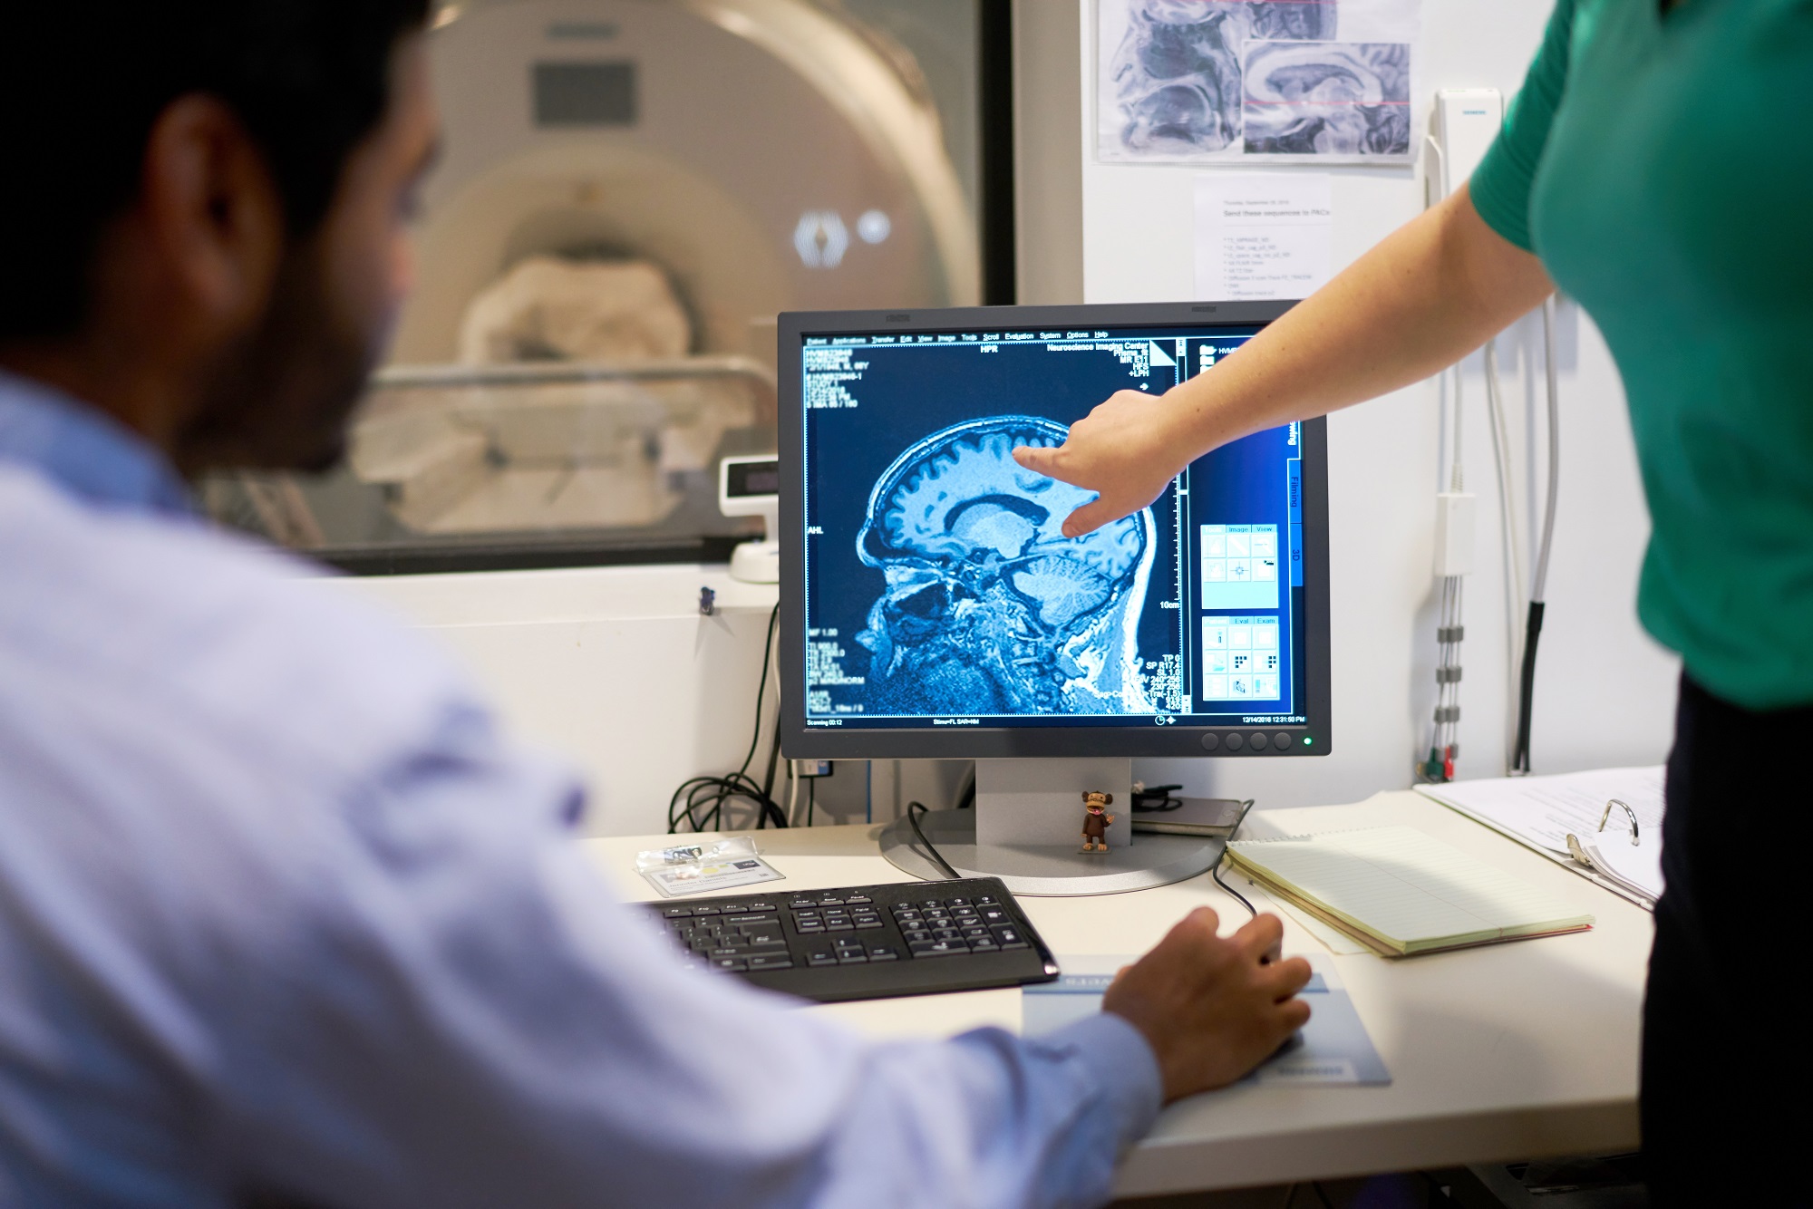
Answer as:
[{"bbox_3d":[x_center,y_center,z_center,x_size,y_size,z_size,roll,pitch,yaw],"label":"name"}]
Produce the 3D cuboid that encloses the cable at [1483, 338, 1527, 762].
[{"bbox_3d":[0.518,-0.050,1.525,0.038,0.370,0.030,-2,10,-6],"label":"cable"}]

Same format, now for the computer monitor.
[{"bbox_3d":[0.113,-0.014,1.381,0.413,0.434,0.215,0,10,4],"label":"computer monitor"}]

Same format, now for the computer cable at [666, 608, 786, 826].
[{"bbox_3d":[-0.149,0.094,1.475,0.106,0.192,0.055,-2,10,-6],"label":"computer cable"}]

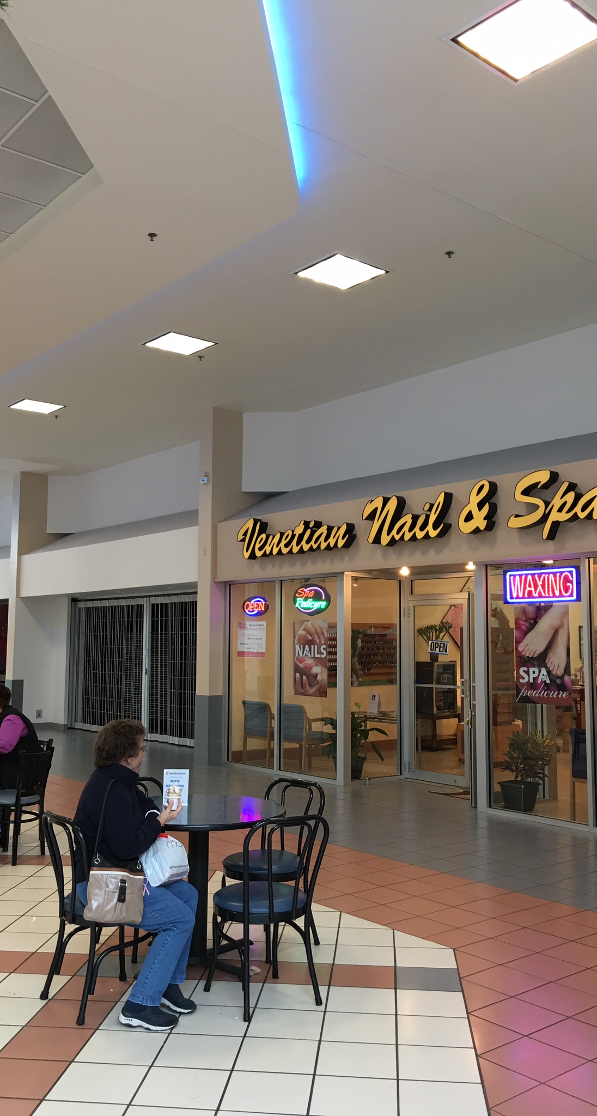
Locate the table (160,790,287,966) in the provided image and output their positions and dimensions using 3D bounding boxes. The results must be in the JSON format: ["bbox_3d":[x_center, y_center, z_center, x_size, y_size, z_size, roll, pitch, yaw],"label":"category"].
[{"bbox_3d":[-0.498,1.648,4.696,0.910,0.762,0.910,0,-5,0],"label":"table"}]

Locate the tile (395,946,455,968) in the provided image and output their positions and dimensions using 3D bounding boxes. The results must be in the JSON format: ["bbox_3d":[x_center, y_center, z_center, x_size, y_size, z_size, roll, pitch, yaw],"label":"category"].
[{"bbox_3d":[0.650,2.054,4.781,0.301,0.012,0.297,0,-5,5],"label":"tile"}]

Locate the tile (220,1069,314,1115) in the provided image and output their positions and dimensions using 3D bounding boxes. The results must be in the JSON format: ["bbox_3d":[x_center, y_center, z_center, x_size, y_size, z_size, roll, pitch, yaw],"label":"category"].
[{"bbox_3d":[-0.106,1.911,3.336,0.301,0.012,0.297,0,-5,5],"label":"tile"}]

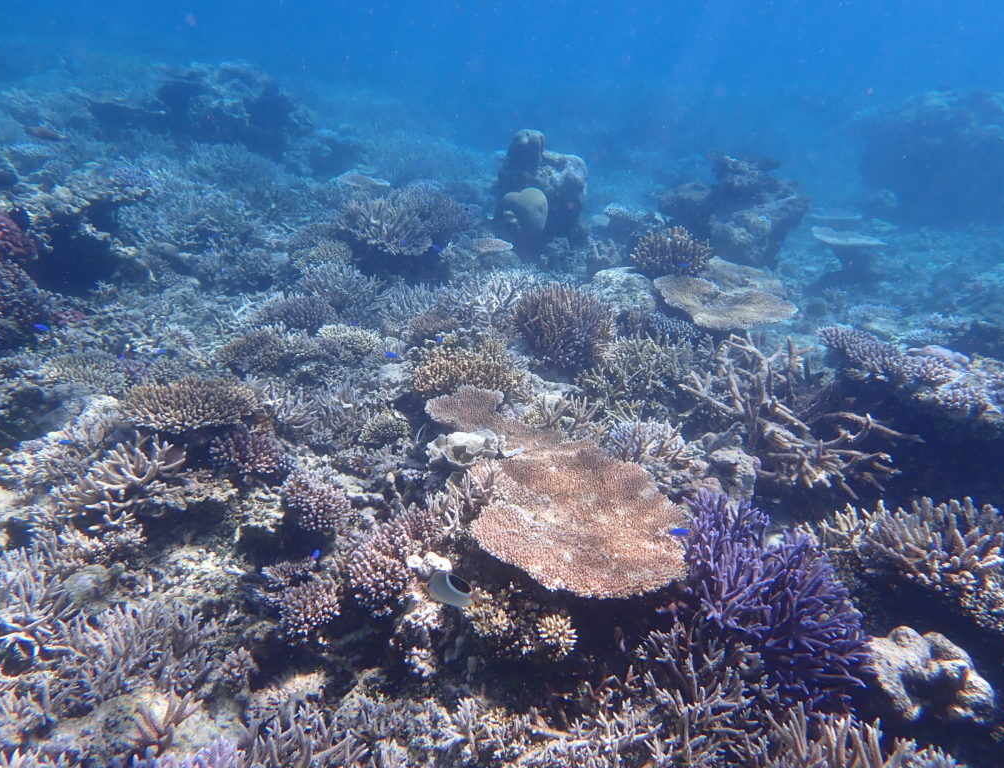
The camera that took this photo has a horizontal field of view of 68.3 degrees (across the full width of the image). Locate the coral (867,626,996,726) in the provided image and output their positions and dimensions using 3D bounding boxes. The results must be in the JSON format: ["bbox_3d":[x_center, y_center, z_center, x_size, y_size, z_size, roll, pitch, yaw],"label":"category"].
[{"bbox_3d":[0.900,0.613,1.550,0.250,0.170,0.200,0,26,0],"label":"coral"}]

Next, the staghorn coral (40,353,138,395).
[{"bbox_3d":[-1.597,-0.037,2.850,0.380,0.150,0.320,-15,29,-28],"label":"staghorn coral"}]

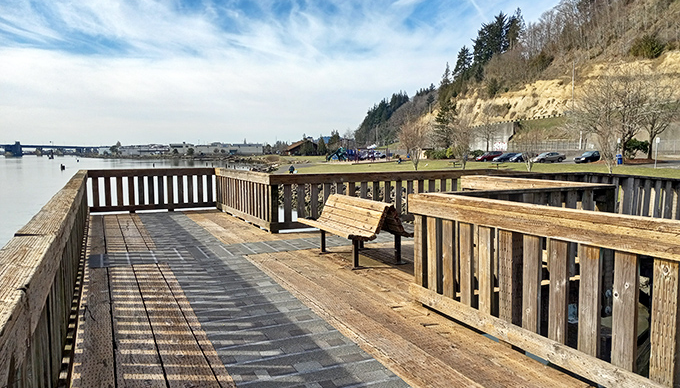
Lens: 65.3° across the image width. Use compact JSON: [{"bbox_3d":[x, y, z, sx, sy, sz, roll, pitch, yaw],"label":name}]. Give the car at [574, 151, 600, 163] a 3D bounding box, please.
[{"bbox_3d":[33.331,-4.859,71.000,4.600,1.500,1.820,-4,6,-34],"label":"car"}]

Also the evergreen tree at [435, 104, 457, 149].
[{"bbox_3d":[24.267,-14.951,122.000,5.100,12.000,5.100,0,5,0],"label":"evergreen tree"}]

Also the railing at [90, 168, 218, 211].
[{"bbox_3d":[-4.619,-0.099,13.250,3.000,1.040,0.180,-3,5,-24],"label":"railing"}]

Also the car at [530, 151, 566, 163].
[{"bbox_3d":[29.159,-5.037,74.000,4.750,1.450,1.820,-2,5,-17],"label":"car"}]

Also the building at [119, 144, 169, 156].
[{"bbox_3d":[-147.813,-33.032,400.000,35.000,8.000,24.000,-2,5,-16],"label":"building"}]

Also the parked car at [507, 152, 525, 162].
[{"bbox_3d":[27.010,-5.328,78.500,4.550,1.460,1.800,-2,5,-23],"label":"parked car"}]

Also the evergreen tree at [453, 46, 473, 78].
[{"bbox_3d":[48.501,-51.471,210.000,8.000,14.500,8.000,0,5,0],"label":"evergreen tree"}]

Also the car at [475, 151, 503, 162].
[{"bbox_3d":[24.240,-6.015,86.000,4.700,1.670,1.850,-3,5,-28],"label":"car"}]

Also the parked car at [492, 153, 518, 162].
[{"bbox_3d":[26.526,-5.783,84.500,4.600,1.460,1.800,-3,5,-28],"label":"parked car"}]

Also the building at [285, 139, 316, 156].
[{"bbox_3d":[-16.827,-20.506,238.000,13.000,6.800,20.000,-1,5,-10],"label":"building"}]

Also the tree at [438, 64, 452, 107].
[{"bbox_3d":[37.792,-38.509,190.000,5.300,16.500,5.300,0,5,0],"label":"tree"}]

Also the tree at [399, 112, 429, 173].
[{"bbox_3d":[6.929,-4.808,50.000,2.900,5.600,2.900,0,5,0],"label":"tree"}]

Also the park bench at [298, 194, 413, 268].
[{"bbox_3d":[0.282,0.482,7.431,1.170,0.830,1.810,-3,5,-24],"label":"park bench"}]

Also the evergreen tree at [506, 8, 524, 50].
[{"bbox_3d":[76.103,-71.333,230.000,7.600,18.500,7.600,0,5,0],"label":"evergreen tree"}]

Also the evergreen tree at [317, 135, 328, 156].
[{"bbox_3d":[-7.589,-20.814,230.000,4.500,8.300,4.500,0,5,0],"label":"evergreen tree"}]

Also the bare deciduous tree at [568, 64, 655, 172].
[{"bbox_3d":[21.420,-5.860,42.000,6.600,8.700,6.600,0,5,0],"label":"bare deciduous tree"}]

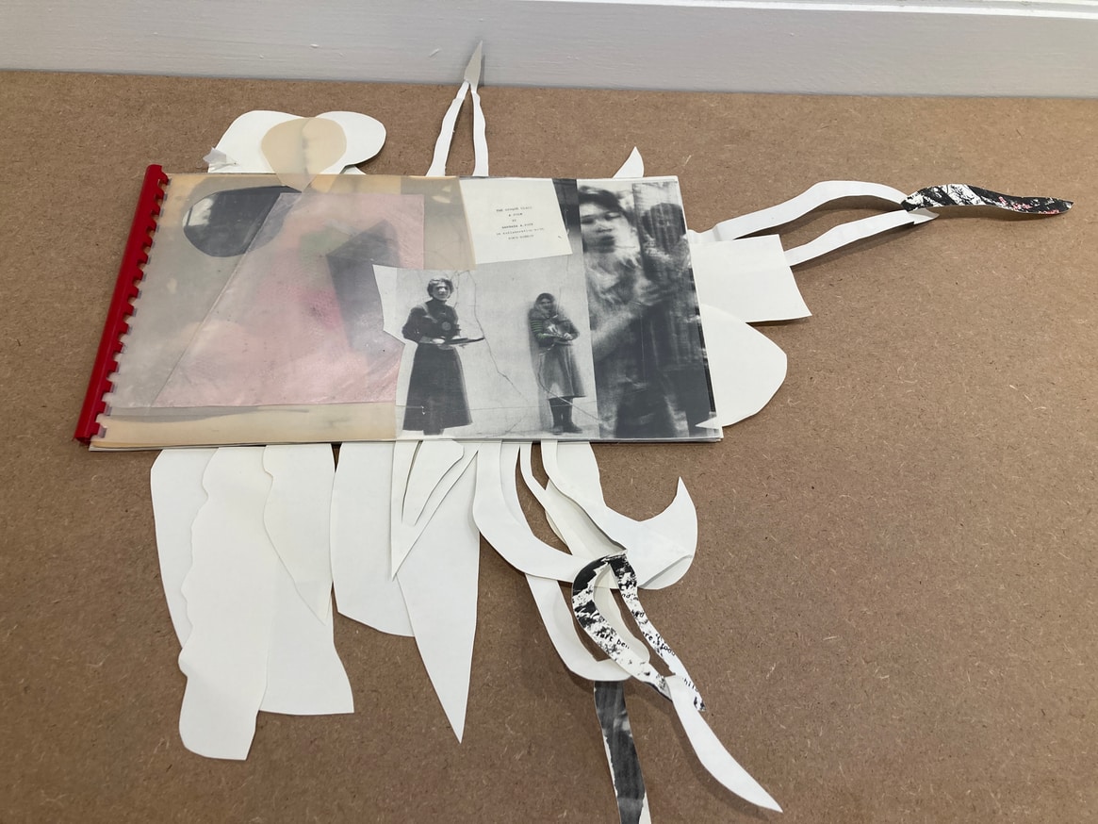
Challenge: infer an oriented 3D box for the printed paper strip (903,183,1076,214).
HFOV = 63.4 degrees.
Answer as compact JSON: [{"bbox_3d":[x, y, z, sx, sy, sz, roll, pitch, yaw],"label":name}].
[{"bbox_3d":[0.311,-0.150,0.629,0.131,0.013,0.020,-4,58,-5],"label":"printed paper strip"}]

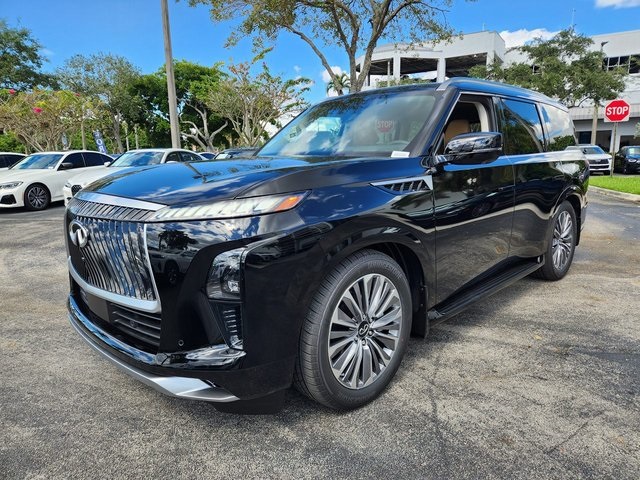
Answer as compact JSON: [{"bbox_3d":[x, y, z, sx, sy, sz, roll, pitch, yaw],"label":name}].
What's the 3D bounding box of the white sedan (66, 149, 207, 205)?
[{"bbox_3d":[-4.369,-1.683,11.337,1.860,1.430,4.750,3,12,17],"label":"white sedan"}]

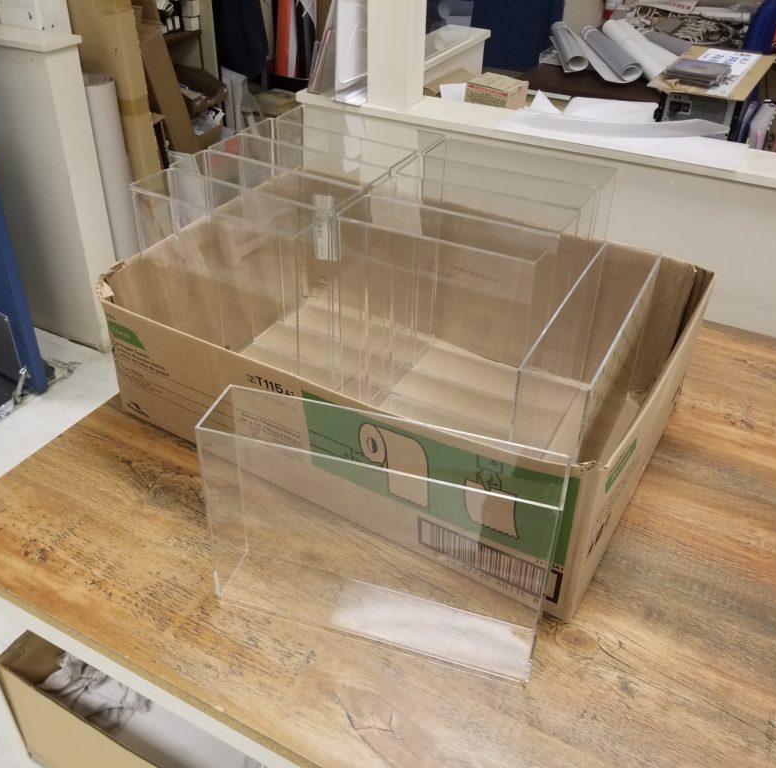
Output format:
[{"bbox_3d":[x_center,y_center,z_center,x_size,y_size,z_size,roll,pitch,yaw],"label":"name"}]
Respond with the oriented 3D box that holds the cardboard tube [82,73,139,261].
[{"bbox_3d":[-0.971,-0.625,2.782,0.140,0.905,0.140,18,38,22],"label":"cardboard tube"}]

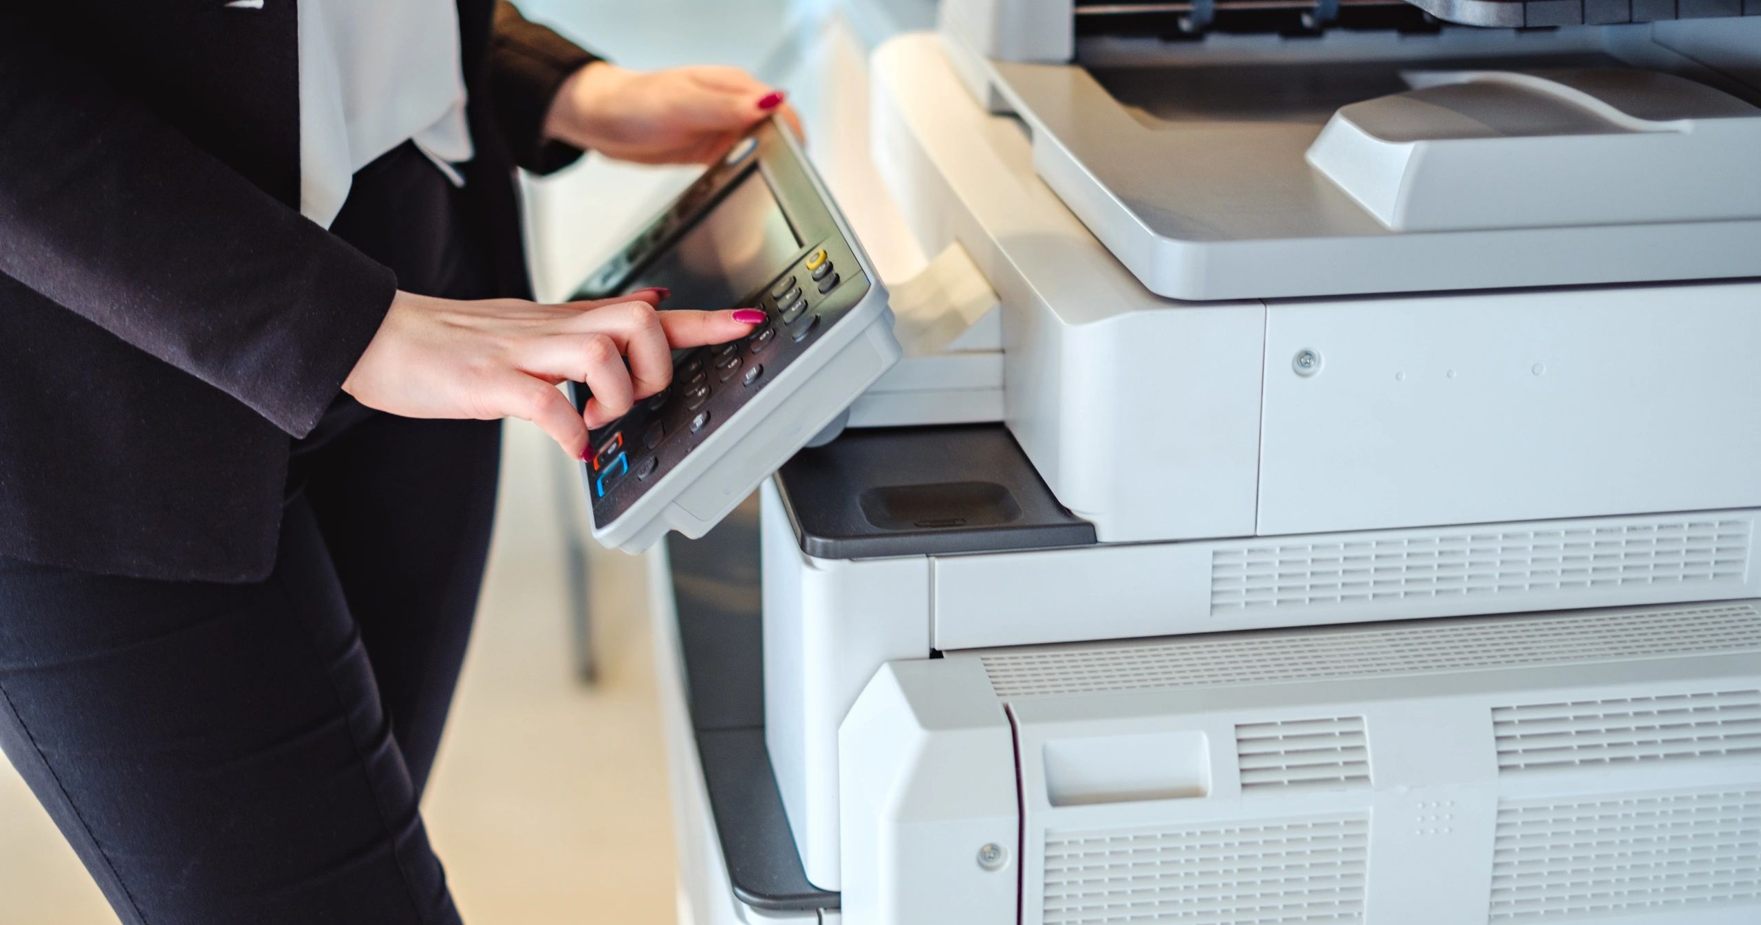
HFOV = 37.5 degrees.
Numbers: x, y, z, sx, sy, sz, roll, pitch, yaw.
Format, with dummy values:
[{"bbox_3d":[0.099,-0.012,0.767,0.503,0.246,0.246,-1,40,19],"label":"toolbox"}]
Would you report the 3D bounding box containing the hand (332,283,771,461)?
[{"bbox_3d":[-0.141,-0.039,1.120,0.176,0.060,0.083,-4,40,-10],"label":"hand"}]

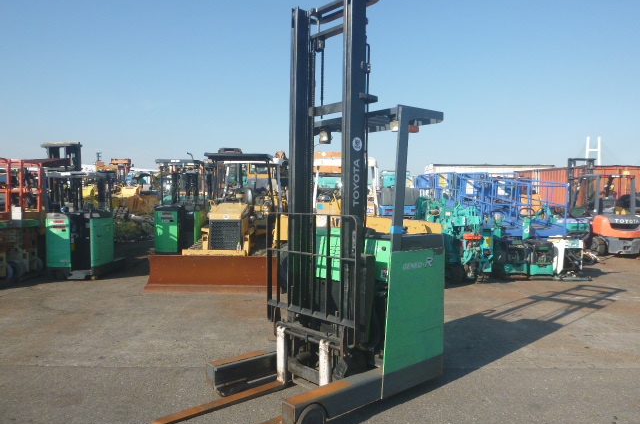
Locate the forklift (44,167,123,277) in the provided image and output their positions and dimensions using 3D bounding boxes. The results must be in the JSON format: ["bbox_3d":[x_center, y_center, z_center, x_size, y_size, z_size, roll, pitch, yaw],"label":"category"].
[{"bbox_3d":[-5.031,0.261,10.153,1.000,2.180,1.950,0,1,-2],"label":"forklift"}]

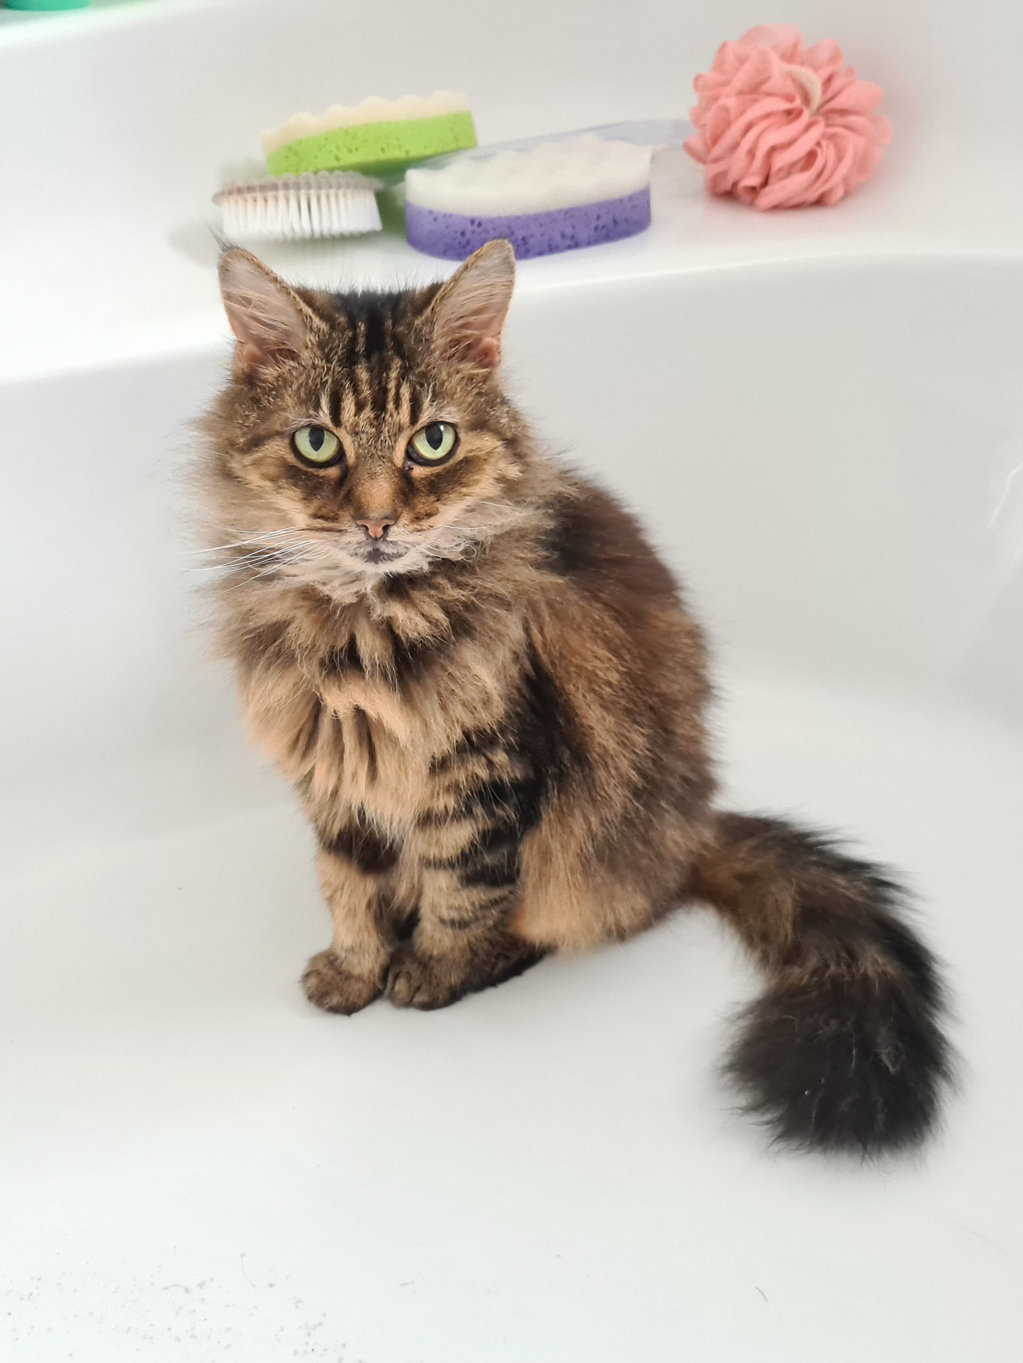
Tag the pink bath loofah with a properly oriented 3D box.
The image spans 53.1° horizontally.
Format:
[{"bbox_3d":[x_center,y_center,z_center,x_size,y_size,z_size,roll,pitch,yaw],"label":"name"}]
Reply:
[{"bbox_3d":[0.163,-0.332,0.605,0.115,0.105,0.110,0,40,0],"label":"pink bath loofah"}]

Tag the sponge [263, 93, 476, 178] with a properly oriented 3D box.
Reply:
[{"bbox_3d":[-0.089,-0.347,0.650,0.140,0.042,0.085,-17,25,-19],"label":"sponge"}]

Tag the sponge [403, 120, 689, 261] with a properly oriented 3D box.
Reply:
[{"bbox_3d":[0.010,-0.273,0.585,0.146,0.043,0.090,-13,41,-15],"label":"sponge"}]

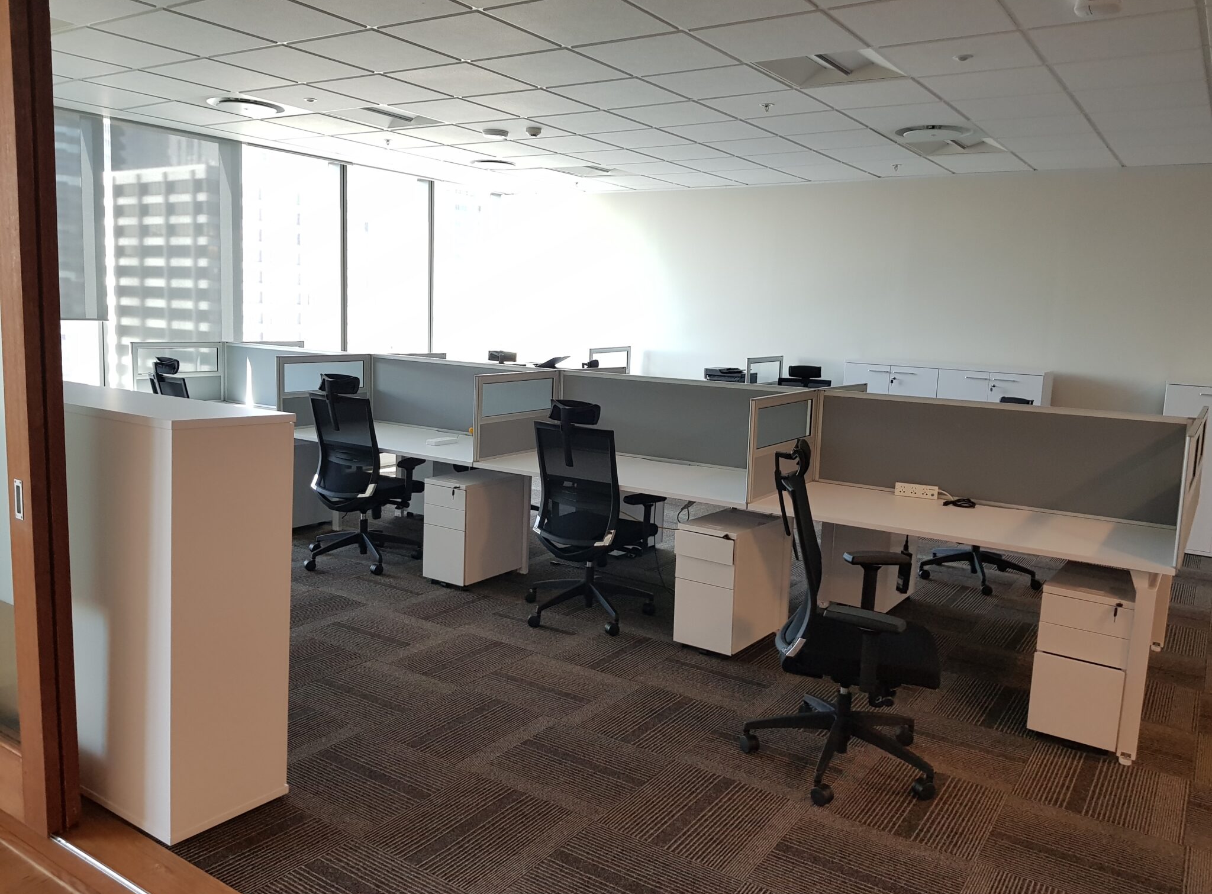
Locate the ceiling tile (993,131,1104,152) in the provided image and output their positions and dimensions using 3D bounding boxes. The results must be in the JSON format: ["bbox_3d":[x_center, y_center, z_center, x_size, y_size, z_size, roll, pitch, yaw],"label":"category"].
[{"bbox_3d":[2.936,-2.031,6.023,0.600,0.020,0.600,8,10,33],"label":"ceiling tile"}]

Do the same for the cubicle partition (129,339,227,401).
[{"bbox_3d":[-3.285,-0.568,7.026,0.030,0.465,0.760,8,10,32],"label":"cubicle partition"}]

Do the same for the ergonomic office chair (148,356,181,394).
[{"bbox_3d":[-2.745,-0.058,6.181,0.660,1.130,0.660,9,11,34],"label":"ergonomic office chair"}]

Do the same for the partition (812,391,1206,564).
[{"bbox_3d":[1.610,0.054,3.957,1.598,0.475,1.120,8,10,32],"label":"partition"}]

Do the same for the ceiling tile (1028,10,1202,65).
[{"bbox_3d":[2.043,-1.637,3.627,0.600,0.020,0.600,8,11,33],"label":"ceiling tile"}]

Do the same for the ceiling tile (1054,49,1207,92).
[{"bbox_3d":[2.398,-1.724,4.185,0.595,0.020,0.595,8,11,33],"label":"ceiling tile"}]

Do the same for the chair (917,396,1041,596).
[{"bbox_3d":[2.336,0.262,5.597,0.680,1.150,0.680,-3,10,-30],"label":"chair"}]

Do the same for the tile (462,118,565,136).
[{"bbox_3d":[-0.599,-2.132,6.092,0.600,0.020,0.600,8,11,33],"label":"tile"}]

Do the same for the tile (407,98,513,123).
[{"bbox_3d":[-0.938,-2.092,5.655,0.590,0.020,0.590,8,11,33],"label":"tile"}]

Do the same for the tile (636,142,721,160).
[{"bbox_3d":[0.557,-2.185,6.725,0.600,0.020,0.600,8,11,33],"label":"tile"}]

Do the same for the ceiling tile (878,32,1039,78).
[{"bbox_3d":[1.546,-1.695,3.953,0.600,0.020,0.600,8,10,34],"label":"ceiling tile"}]

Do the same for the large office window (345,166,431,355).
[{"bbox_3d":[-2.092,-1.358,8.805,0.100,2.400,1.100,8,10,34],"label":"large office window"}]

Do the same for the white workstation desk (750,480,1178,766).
[{"bbox_3d":[1.506,0.665,3.944,1.560,0.735,0.760,7,10,29],"label":"white workstation desk"}]

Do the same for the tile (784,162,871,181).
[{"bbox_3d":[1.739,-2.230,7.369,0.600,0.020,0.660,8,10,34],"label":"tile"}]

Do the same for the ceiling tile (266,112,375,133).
[{"bbox_3d":[-1.940,-2.211,6.258,0.600,0.020,0.600,8,10,34],"label":"ceiling tile"}]

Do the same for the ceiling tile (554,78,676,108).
[{"bbox_3d":[0.068,-1.940,4.988,0.595,0.020,0.595,8,11,33],"label":"ceiling tile"}]

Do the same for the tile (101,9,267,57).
[{"bbox_3d":[-1.946,-1.910,4.194,0.600,0.020,0.600,8,10,33],"label":"tile"}]

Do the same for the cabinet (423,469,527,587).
[{"bbox_3d":[-0.743,0.458,5.126,0.303,0.590,0.478,8,11,33],"label":"cabinet"}]

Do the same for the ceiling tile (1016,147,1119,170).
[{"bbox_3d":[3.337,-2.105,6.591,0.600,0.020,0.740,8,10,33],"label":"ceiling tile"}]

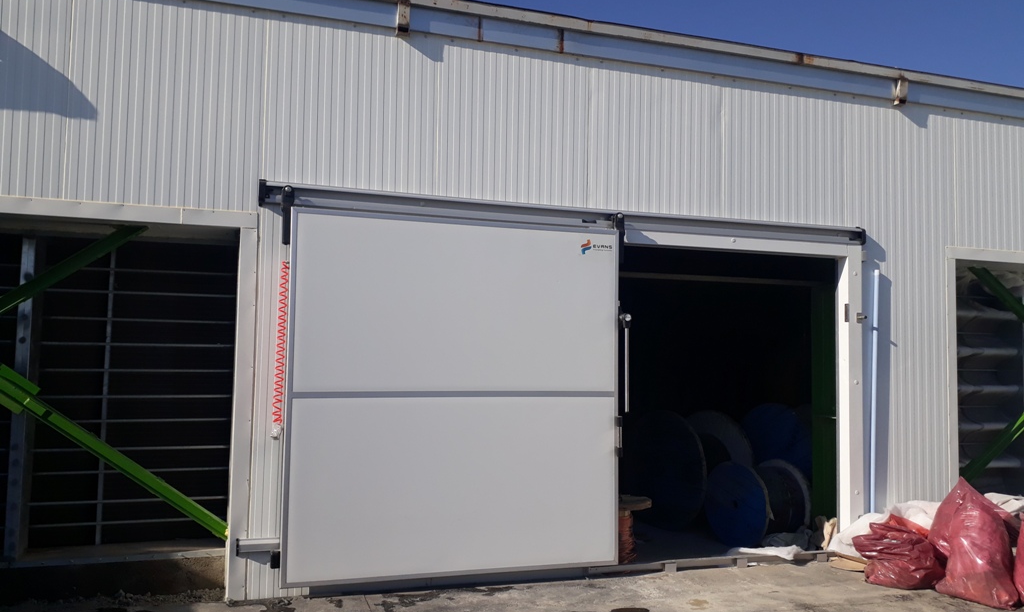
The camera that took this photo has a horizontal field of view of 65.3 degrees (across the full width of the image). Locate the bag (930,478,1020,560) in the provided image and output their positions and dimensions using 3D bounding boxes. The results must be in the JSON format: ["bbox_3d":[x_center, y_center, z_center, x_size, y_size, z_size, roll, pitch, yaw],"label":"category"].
[{"bbox_3d":[3.421,1.615,5.822,0.440,0.740,0.500,2,-4,-18],"label":"bag"}]

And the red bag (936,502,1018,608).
[{"bbox_3d":[3.257,1.619,5.453,0.400,0.680,0.530,2,-4,-18],"label":"red bag"}]

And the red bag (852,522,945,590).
[{"bbox_3d":[2.827,1.774,5.788,0.470,0.400,0.500,2,-4,-18],"label":"red bag"}]

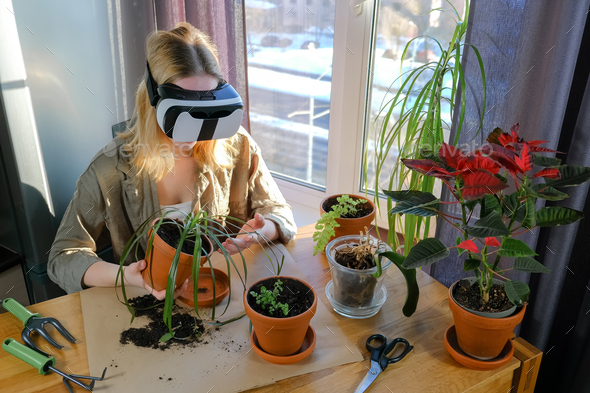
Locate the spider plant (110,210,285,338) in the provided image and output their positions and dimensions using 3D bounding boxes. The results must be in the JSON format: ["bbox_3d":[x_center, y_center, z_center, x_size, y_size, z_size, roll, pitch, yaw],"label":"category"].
[{"bbox_3d":[-0.195,0.147,1.105,0.325,0.240,0.265,12,26,-5],"label":"spider plant"}]

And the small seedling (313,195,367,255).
[{"bbox_3d":[0.121,0.072,1.407,0.140,0.110,0.120,1,26,0],"label":"small seedling"}]

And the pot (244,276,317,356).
[{"bbox_3d":[-0.028,0.249,1.091,0.142,0.114,0.142,1,26,0],"label":"pot"}]

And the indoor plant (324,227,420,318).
[{"bbox_3d":[0.166,0.176,1.217,0.204,0.152,0.167,1,26,0],"label":"indoor plant"}]

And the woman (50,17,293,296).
[{"bbox_3d":[-0.253,0.264,1.393,0.570,1.310,0.700,-7,27,-16],"label":"woman"}]

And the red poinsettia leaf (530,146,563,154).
[{"bbox_3d":[0.448,-0.082,0.960,0.062,0.014,0.030,3,26,5],"label":"red poinsettia leaf"}]

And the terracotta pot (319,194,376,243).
[{"bbox_3d":[0.139,0.078,1.438,0.144,0.116,0.144,1,26,0],"label":"terracotta pot"}]

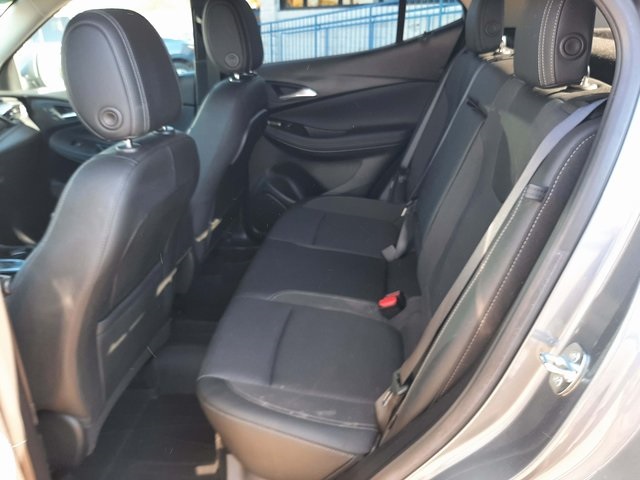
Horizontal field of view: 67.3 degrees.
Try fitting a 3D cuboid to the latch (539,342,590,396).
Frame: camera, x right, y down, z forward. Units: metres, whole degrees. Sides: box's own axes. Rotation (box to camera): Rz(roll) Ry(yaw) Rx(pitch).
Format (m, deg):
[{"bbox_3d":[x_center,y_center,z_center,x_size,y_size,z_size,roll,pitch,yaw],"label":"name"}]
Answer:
[{"bbox_3d":[0.306,0.163,0.603,0.045,0.060,0.041,20,28,15],"label":"latch"}]

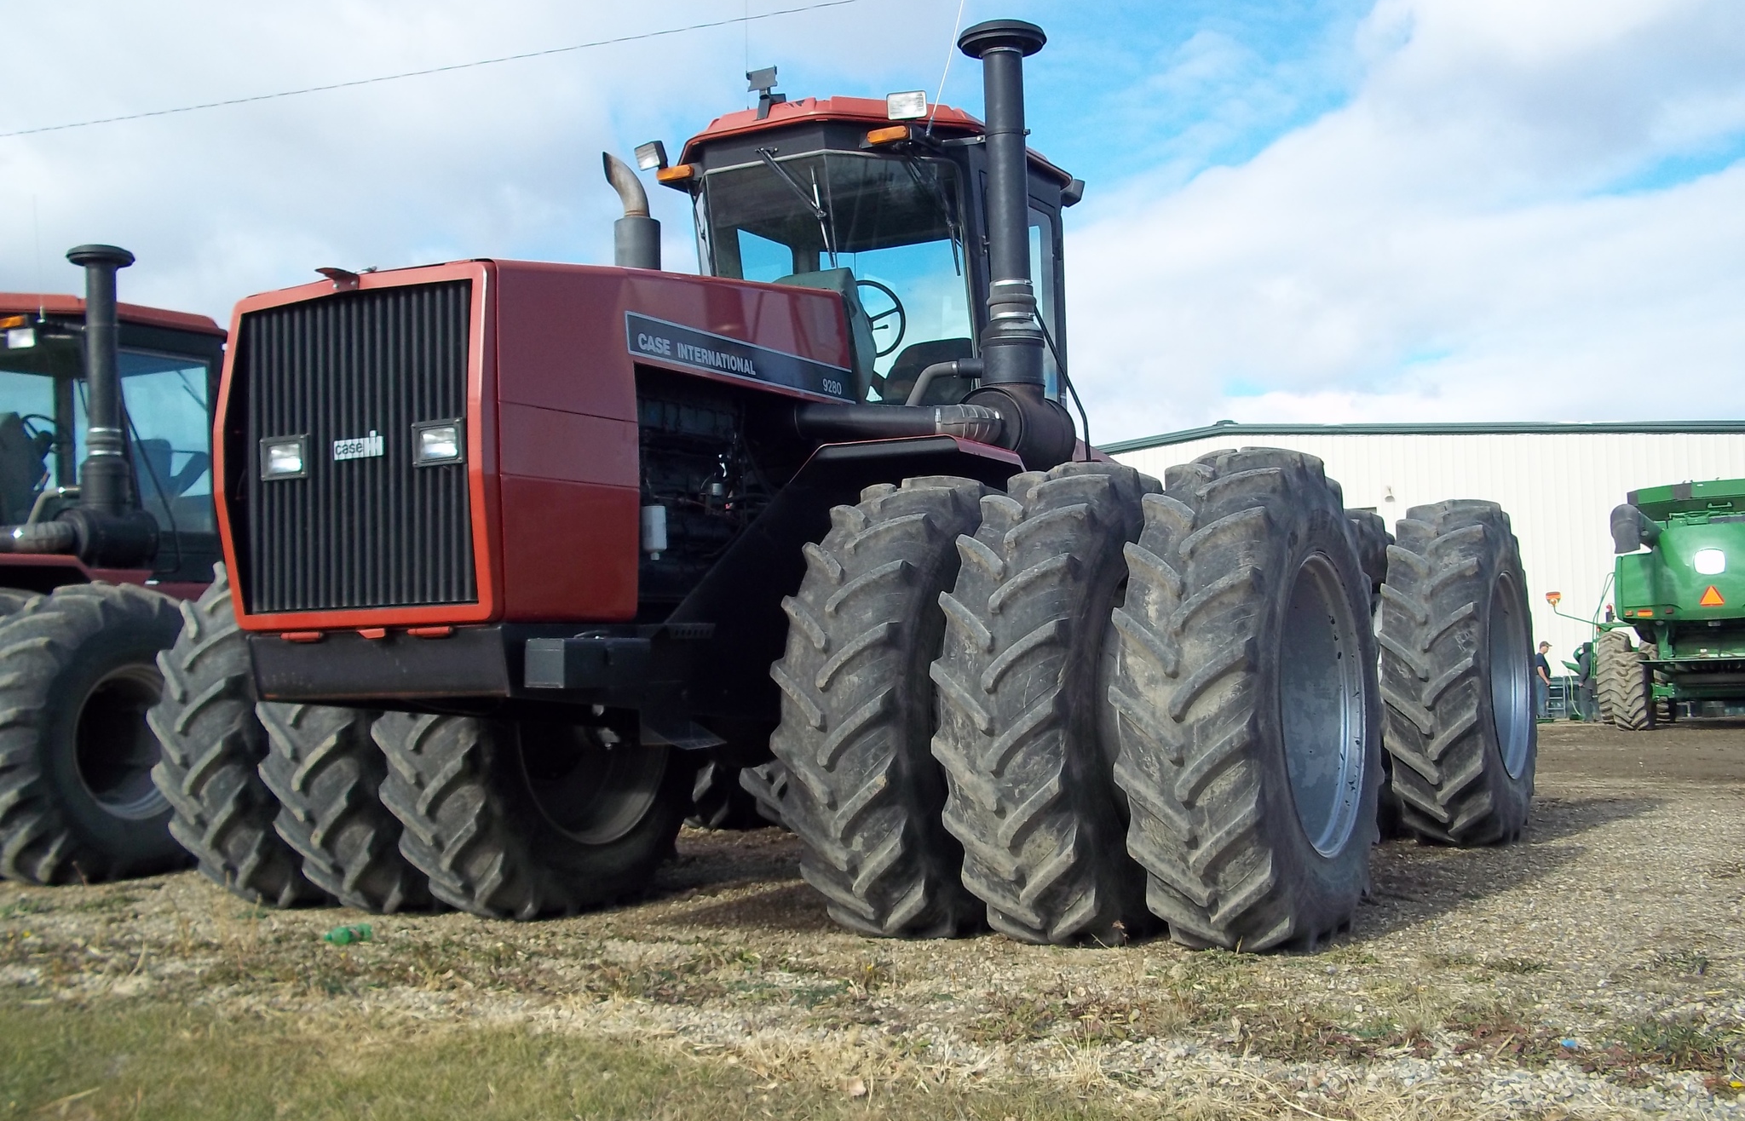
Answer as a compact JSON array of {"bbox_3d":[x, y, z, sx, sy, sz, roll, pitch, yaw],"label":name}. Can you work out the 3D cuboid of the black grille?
[{"bbox_3d":[-1.717,-0.357,6.090,1.050,1.060,0.100,-4,-3,29],"label":"black grille"}]

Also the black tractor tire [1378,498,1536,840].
[{"bbox_3d":[3.286,0.675,10.000,0.530,1.870,1.910,-4,-3,29],"label":"black tractor tire"}]

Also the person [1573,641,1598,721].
[{"bbox_3d":[15.903,2.716,40.400,0.400,1.760,0.520,-2,-3,3],"label":"person"}]

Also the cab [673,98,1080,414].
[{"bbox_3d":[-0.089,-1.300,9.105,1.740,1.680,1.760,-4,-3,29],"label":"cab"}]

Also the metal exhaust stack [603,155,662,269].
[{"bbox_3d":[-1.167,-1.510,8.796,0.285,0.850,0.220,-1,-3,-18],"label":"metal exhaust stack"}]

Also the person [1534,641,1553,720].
[{"bbox_3d":[15.212,2.714,41.200,0.380,1.760,0.520,-2,-3,-3],"label":"person"}]

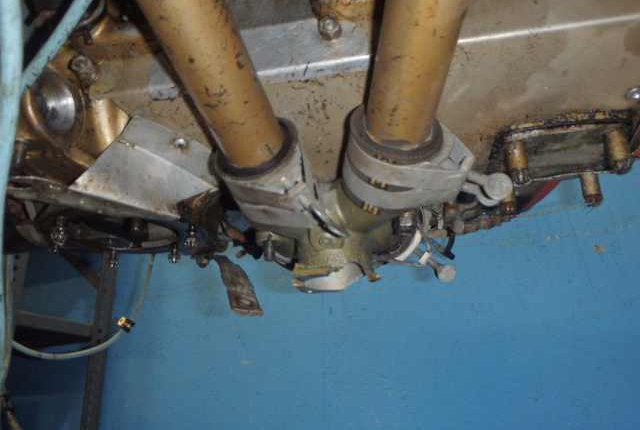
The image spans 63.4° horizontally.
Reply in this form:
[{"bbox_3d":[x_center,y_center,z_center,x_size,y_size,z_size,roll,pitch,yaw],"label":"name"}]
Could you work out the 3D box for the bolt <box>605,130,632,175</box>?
[{"bbox_3d":[0.255,-0.053,0.442,0.018,0.041,0.018,-5,-23,21],"label":"bolt"}]

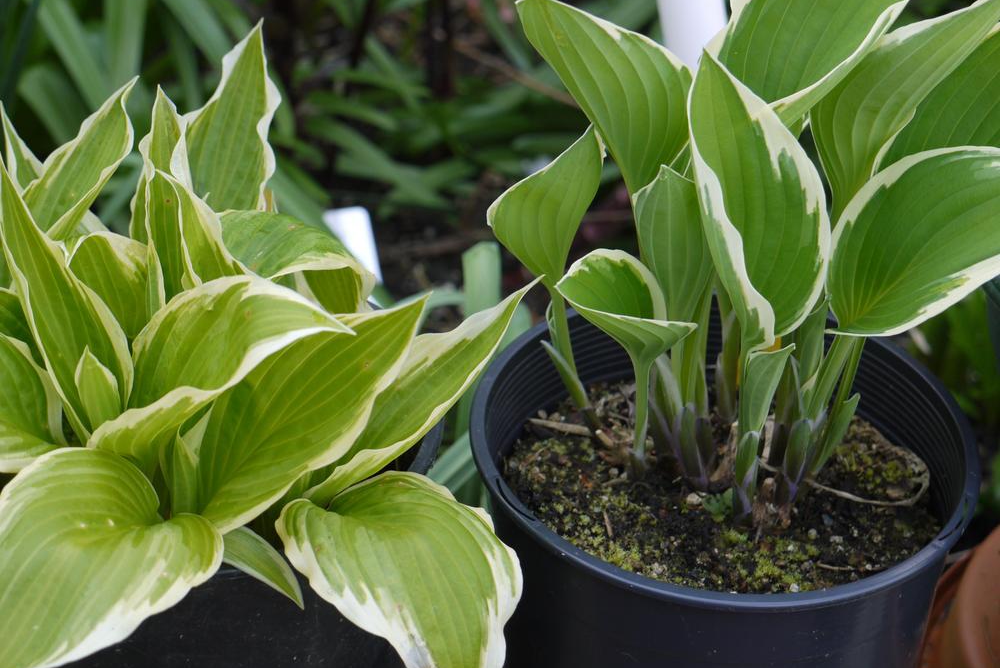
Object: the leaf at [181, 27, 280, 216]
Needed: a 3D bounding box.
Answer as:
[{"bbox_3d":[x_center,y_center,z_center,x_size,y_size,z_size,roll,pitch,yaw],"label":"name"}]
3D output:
[{"bbox_3d":[-0.102,-0.079,0.980,0.034,0.078,0.020,11,14,-6],"label":"leaf"}]

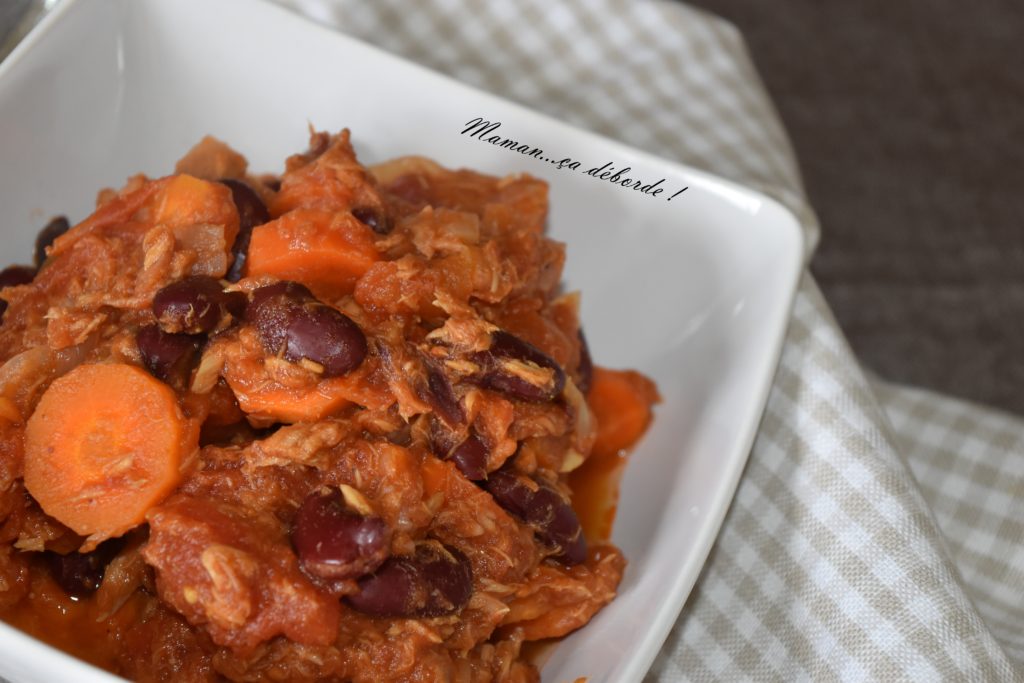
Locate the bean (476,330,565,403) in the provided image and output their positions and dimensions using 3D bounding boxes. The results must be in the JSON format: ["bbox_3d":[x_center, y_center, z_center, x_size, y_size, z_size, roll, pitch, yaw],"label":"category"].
[{"bbox_3d":[0.000,0.003,0.338,0.018,0.009,0.010,28,69,0],"label":"bean"}]

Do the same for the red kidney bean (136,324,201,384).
[{"bbox_3d":[-0.049,0.002,0.339,0.009,0.015,0.010,8,57,52],"label":"red kidney bean"}]

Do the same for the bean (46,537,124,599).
[{"bbox_3d":[-0.062,0.031,0.336,0.010,0.009,0.015,33,48,14],"label":"bean"}]

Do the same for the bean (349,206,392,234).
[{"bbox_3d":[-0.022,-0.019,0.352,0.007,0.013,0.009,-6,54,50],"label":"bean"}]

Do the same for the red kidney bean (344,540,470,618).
[{"bbox_3d":[-0.014,0.033,0.325,0.018,0.009,0.010,-15,67,-6],"label":"red kidney bean"}]

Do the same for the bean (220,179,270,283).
[{"bbox_3d":[-0.041,-0.017,0.350,0.010,0.009,0.018,4,67,2],"label":"bean"}]

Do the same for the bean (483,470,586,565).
[{"bbox_3d":[0.003,0.025,0.332,0.018,0.009,0.009,42,71,-3],"label":"bean"}]

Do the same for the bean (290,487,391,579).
[{"bbox_3d":[-0.024,0.027,0.322,0.017,0.009,0.012,34,70,21],"label":"bean"}]

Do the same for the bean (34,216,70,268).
[{"bbox_3d":[-0.069,-0.014,0.358,0.009,0.009,0.015,25,69,11],"label":"bean"}]

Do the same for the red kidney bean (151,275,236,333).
[{"bbox_3d":[-0.046,-0.005,0.338,0.015,0.009,0.009,3,63,-27],"label":"red kidney bean"}]

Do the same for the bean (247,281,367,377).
[{"bbox_3d":[-0.029,-0.002,0.335,0.019,0.009,0.011,30,69,-3],"label":"bean"}]

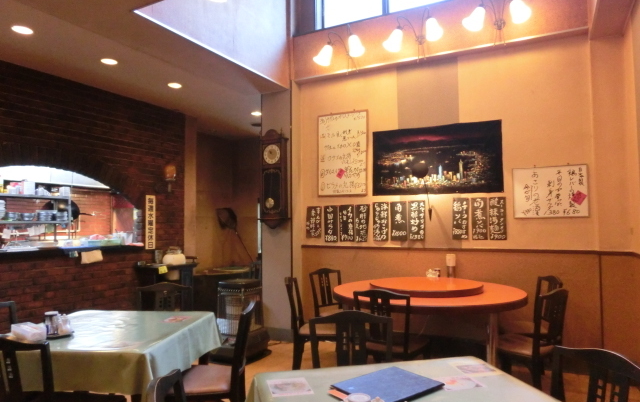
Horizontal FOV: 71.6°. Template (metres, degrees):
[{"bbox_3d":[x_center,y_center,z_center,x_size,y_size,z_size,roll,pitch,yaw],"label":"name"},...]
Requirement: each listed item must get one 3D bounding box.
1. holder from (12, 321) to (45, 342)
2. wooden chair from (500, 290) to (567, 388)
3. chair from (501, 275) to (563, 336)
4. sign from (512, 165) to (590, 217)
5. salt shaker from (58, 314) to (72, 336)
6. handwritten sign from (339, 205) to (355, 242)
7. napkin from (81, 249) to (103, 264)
[{"bbox_3d":[-1.507,0.682,2.302,0.250,0.055,0.095,-3,-4,39],"label":"holder"},{"bbox_3d":[1.472,1.009,3.169,0.430,0.850,0.450,2,-4,-38],"label":"wooden chair"},{"bbox_3d":[1.560,1.026,3.442,0.460,0.870,0.410,-1,-3,6],"label":"chair"},{"bbox_3d":[2.025,-0.075,3.903,0.595,0.455,0.020,-2,-3,27],"label":"sign"},{"bbox_3d":[-1.323,0.640,2.301,0.058,0.105,0.058,-1,-3,0],"label":"salt shaker"},{"bbox_3d":[0.290,0.242,4.762,0.170,0.391,0.010,-2,-3,26],"label":"handwritten sign"},{"bbox_3d":[-2.337,0.579,4.548,0.030,0.135,0.245,-2,-3,26],"label":"napkin"}]

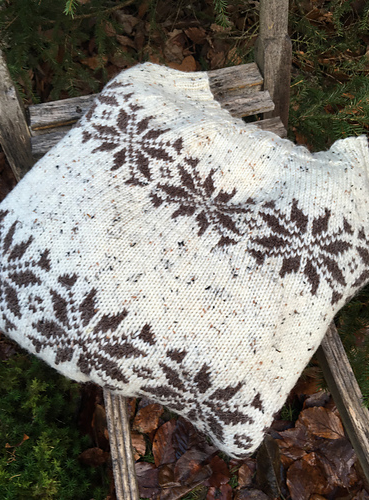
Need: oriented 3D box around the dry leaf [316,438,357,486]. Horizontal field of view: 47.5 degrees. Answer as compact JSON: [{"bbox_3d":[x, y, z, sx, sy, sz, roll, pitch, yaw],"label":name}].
[{"bbox_3d":[0.269,0.356,0.725,0.058,0.022,0.082,-28,65,-15],"label":"dry leaf"}]

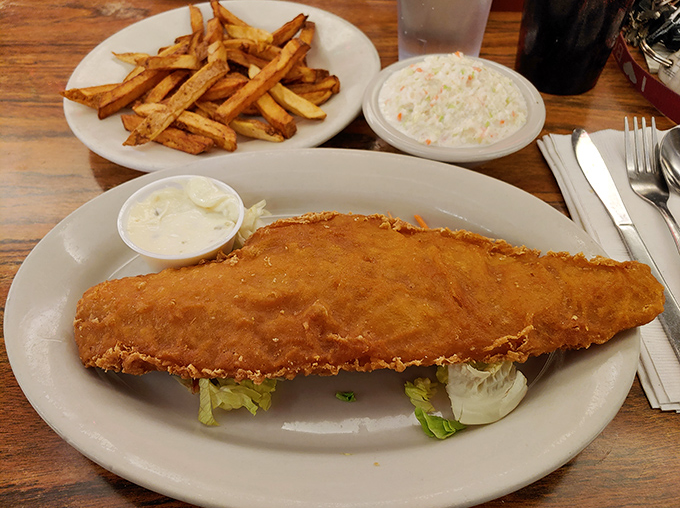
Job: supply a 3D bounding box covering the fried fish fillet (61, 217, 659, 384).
[{"bbox_3d":[0.015,0.018,0.256,0.300,0.036,0.093,-2,51,-1],"label":"fried fish fillet"}]

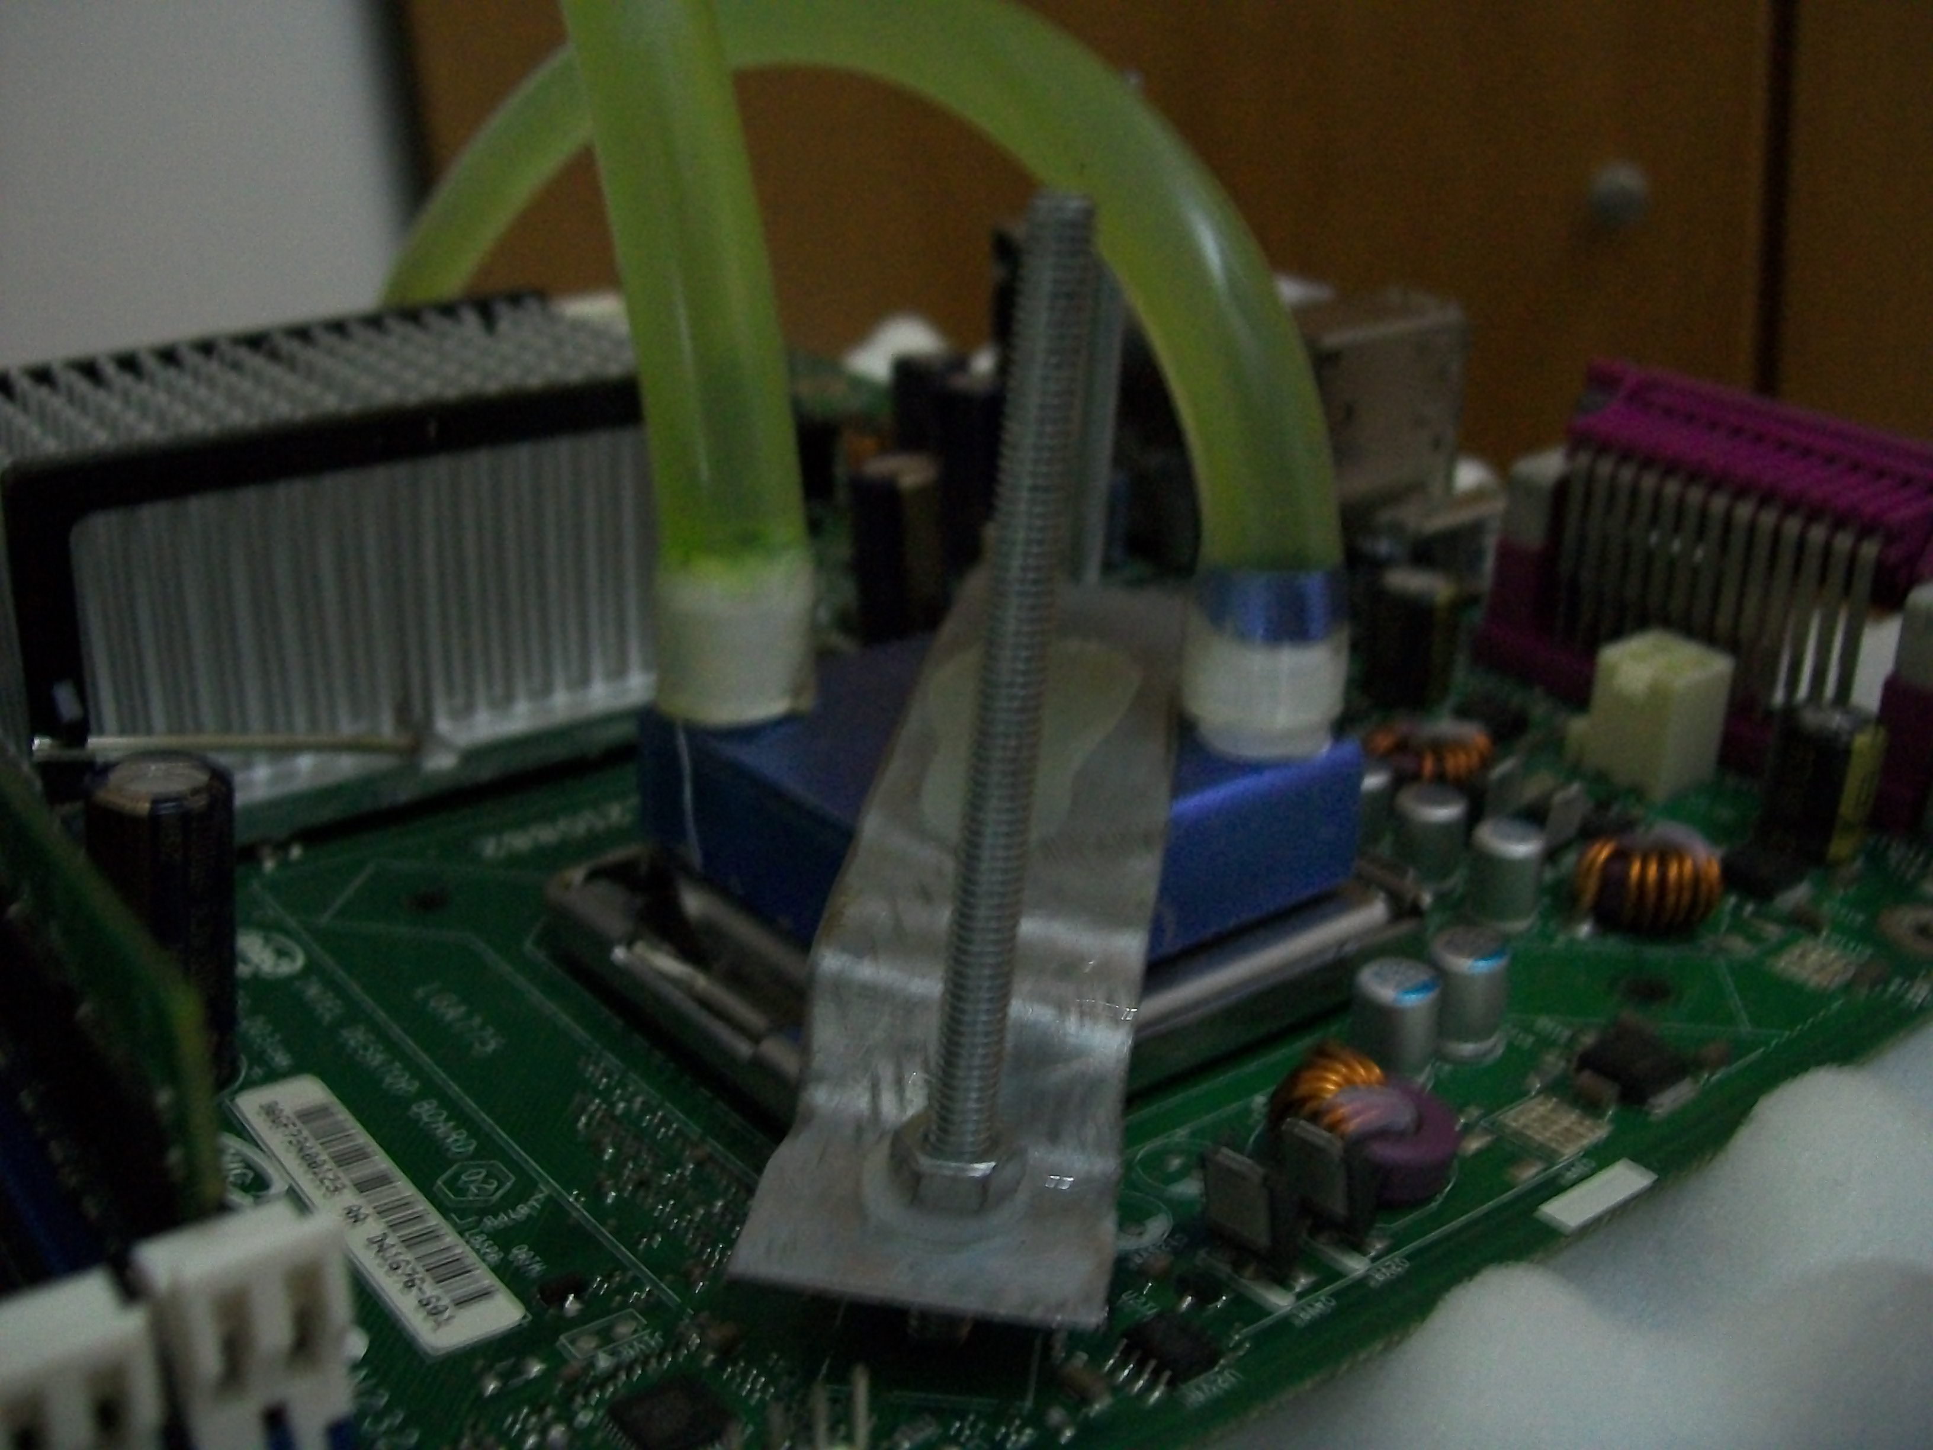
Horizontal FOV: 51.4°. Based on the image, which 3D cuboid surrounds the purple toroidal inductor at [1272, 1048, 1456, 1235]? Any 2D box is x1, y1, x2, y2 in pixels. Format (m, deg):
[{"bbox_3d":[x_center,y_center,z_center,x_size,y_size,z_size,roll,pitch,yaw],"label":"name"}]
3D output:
[{"bbox_3d":[0.027,0.027,0.135,0.012,0.006,0.012,1,21,0],"label":"purple toroidal inductor"}]

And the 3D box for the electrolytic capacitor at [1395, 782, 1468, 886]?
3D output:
[{"bbox_3d":[0.042,0.009,0.180,0.006,0.008,0.006,1,21,0],"label":"electrolytic capacitor"}]

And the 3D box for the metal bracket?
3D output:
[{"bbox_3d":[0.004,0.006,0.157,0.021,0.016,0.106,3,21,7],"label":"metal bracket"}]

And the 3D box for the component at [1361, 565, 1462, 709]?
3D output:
[{"bbox_3d":[0.049,-0.010,0.224,0.010,0.013,0.010,1,21,0],"label":"component"}]

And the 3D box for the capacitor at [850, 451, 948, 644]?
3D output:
[{"bbox_3d":[-0.008,-0.019,0.232,0.010,0.022,0.010,1,21,0],"label":"capacitor"}]

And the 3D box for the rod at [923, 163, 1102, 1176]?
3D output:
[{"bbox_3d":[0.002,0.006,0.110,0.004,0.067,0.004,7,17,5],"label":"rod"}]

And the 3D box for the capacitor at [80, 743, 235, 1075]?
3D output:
[{"bbox_3d":[-0.057,0.015,0.142,0.010,0.022,0.010,-10,23,-37],"label":"capacitor"}]

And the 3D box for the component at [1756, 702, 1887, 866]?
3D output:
[{"bbox_3d":[0.079,0.005,0.186,0.010,0.013,0.010,-14,25,-35],"label":"component"}]

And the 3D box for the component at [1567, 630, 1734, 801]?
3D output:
[{"bbox_3d":[0.070,-0.001,0.206,0.010,0.013,0.011,-14,25,-35],"label":"component"}]

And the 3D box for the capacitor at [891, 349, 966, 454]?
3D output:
[{"bbox_3d":[-0.005,-0.041,0.291,0.010,0.022,0.010,1,21,0],"label":"capacitor"}]

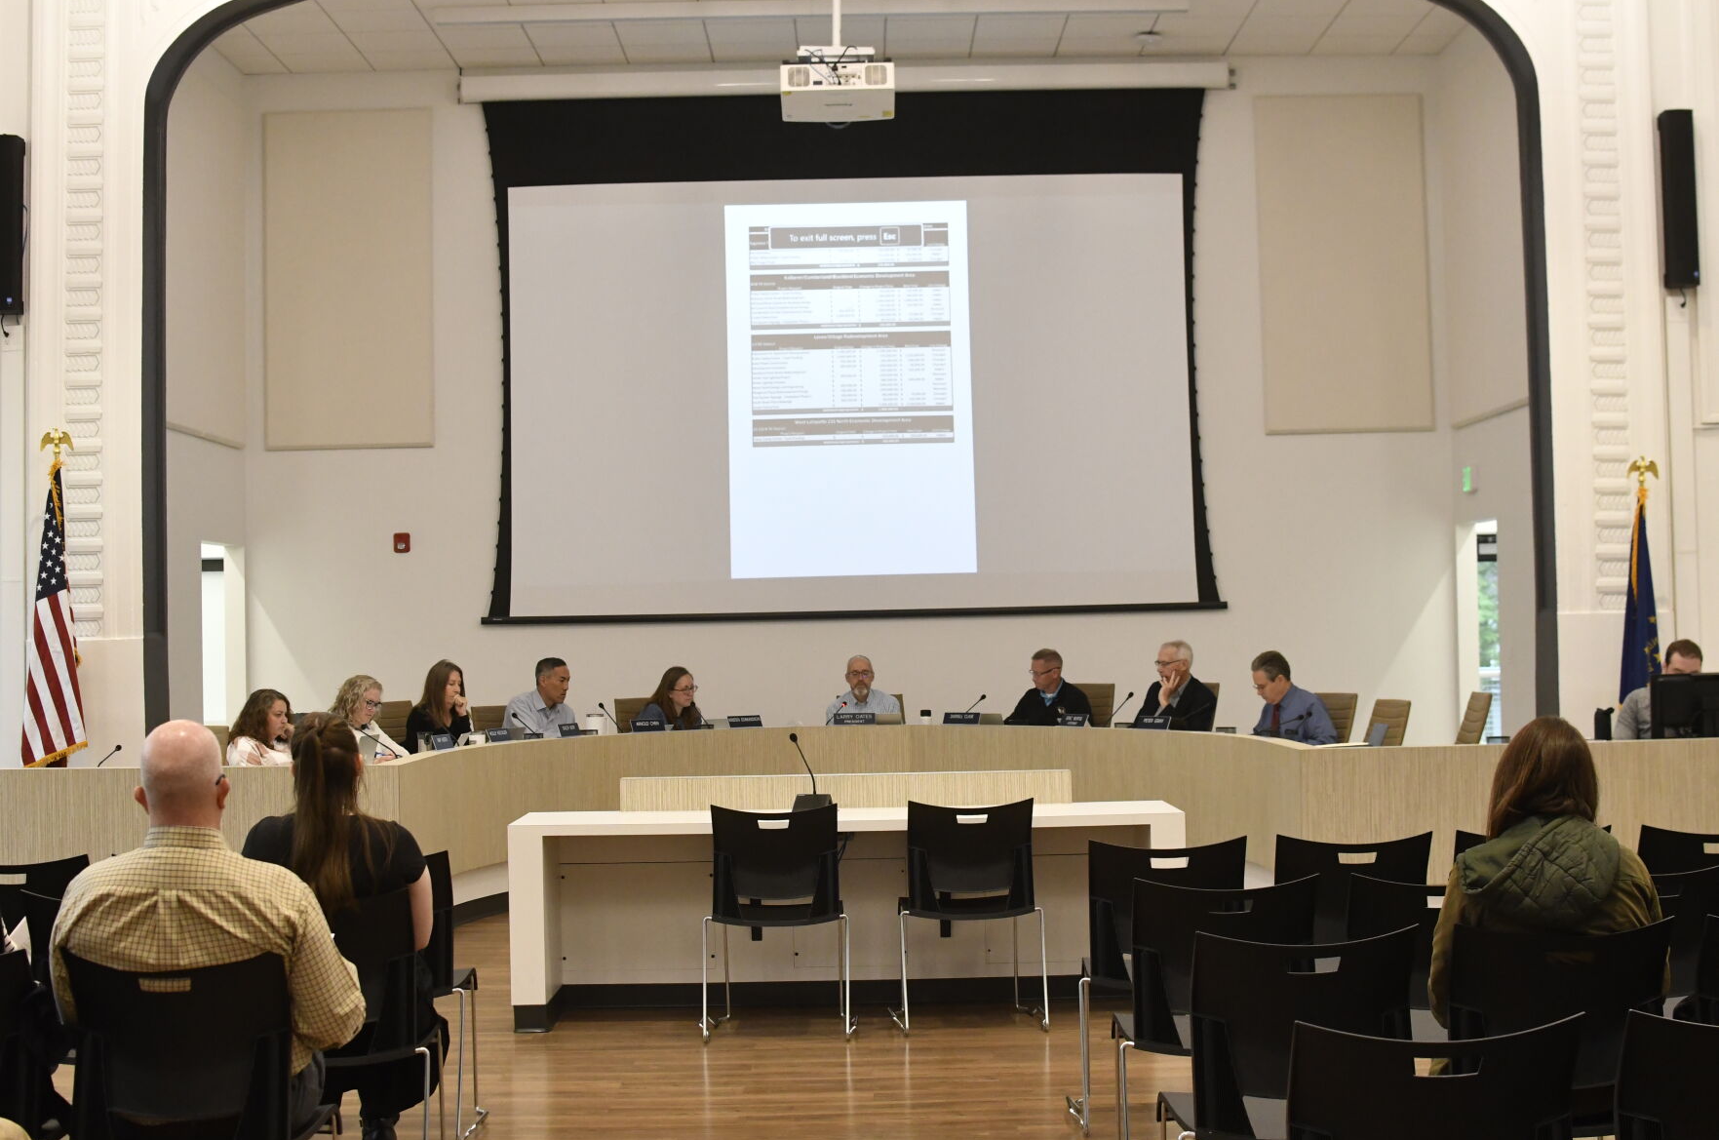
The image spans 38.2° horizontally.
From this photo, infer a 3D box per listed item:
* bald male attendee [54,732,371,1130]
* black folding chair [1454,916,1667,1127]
[{"bbox_3d":[-1.291,0.958,5.277,0.620,1.289,0.830,-1,-2,8],"label":"bald male attendee"},{"bbox_3d":[1.440,1.143,5.197,0.520,0.845,0.560,-1,-2,1],"label":"black folding chair"}]

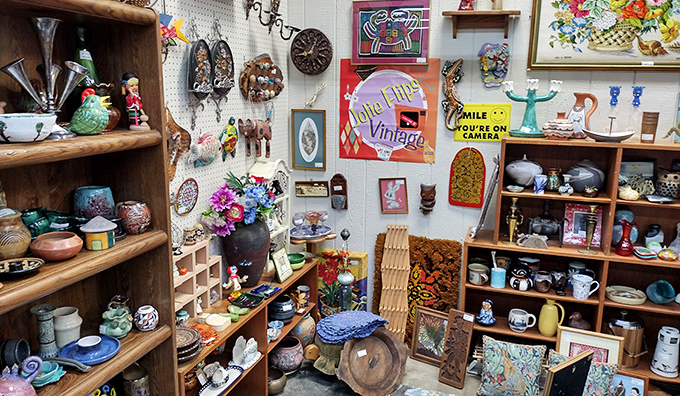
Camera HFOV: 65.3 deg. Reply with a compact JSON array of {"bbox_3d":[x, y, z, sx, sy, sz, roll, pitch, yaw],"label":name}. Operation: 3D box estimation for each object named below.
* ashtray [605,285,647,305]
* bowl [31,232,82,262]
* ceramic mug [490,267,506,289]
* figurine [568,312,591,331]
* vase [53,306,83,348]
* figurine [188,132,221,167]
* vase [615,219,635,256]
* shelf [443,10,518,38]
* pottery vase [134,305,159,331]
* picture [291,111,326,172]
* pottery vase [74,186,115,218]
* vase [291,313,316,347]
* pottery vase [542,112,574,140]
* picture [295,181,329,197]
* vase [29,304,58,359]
[{"bbox_3d":[1.464,0.495,2.713,0.191,0.037,0.191,4,12,18],"label":"ashtray"},{"bbox_3d":[-0.768,0.133,1.443,0.127,0.061,0.127,1,12,0],"label":"bowl"},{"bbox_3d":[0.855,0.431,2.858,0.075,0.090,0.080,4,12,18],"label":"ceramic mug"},{"bbox_3d":[1.267,0.655,2.793,0.120,0.112,0.075,1,12,0],"label":"figurine"},{"bbox_3d":[-0.875,0.419,1.700,0.088,0.117,0.088,5,12,19],"label":"vase"},{"bbox_3d":[-0.618,-0.222,2.443,0.073,0.155,0.226,4,12,18],"label":"figurine"},{"bbox_3d":[1.410,0.199,2.628,0.071,0.170,0.071,4,12,18],"label":"vase"},{"bbox_3d":[0.749,-0.913,2.815,0.398,0.138,0.120,5,12,19],"label":"shelf"},{"bbox_3d":[-0.642,0.401,1.763,0.076,0.073,0.076,1,12,0],"label":"pottery vase"},{"bbox_3d":[-0.199,-0.368,3.356,0.232,0.379,0.022,5,12,18],"label":"picture"},{"bbox_3d":[-0.780,0.043,1.685,0.118,0.142,0.118,4,12,18],"label":"pottery vase"},{"bbox_3d":[-0.219,0.819,3.255,0.145,0.220,0.145,1,12,0],"label":"vase"},{"bbox_3d":[1.113,-0.362,2.694,0.148,0.135,0.148,5,12,18],"label":"pottery vase"},{"bbox_3d":[-0.172,-0.055,3.379,0.225,0.103,0.020,1,11,20],"label":"picture"},{"bbox_3d":[-0.900,0.414,1.634,0.077,0.151,0.077,5,12,19],"label":"vase"}]

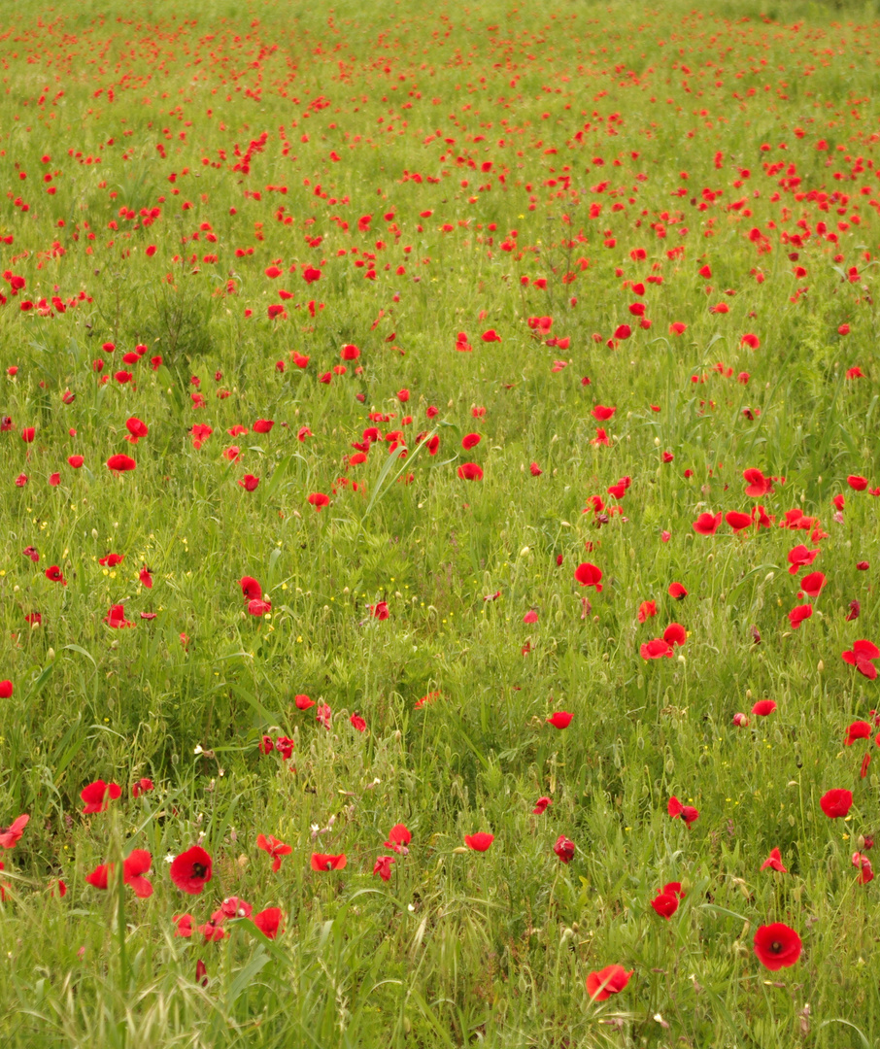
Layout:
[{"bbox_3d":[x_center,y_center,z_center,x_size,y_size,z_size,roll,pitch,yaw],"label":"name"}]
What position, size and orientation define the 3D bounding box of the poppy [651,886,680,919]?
[{"bbox_3d":[0.302,0.507,4.815,0.038,0.037,0.034,1,11,4],"label":"poppy"}]

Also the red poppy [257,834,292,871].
[{"bbox_3d":[-0.242,0.479,5.250,0.051,0.050,0.045,-3,11,-14],"label":"red poppy"}]

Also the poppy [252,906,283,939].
[{"bbox_3d":[-0.227,0.524,4.724,0.039,0.037,0.035,-1,11,-3],"label":"poppy"}]

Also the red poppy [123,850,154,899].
[{"bbox_3d":[-0.428,0.489,5.050,0.052,0.066,0.050,-6,12,-31],"label":"red poppy"}]

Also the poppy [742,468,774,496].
[{"bbox_3d":[0.697,-0.094,7.900,0.070,0.059,0.055,5,11,26],"label":"poppy"}]

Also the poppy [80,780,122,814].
[{"bbox_3d":[-0.511,0.408,5.400,0.065,0.049,0.055,-1,10,-5],"label":"poppy"}]

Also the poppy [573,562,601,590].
[{"bbox_3d":[0.268,0.094,6.500,0.049,0.043,0.044,0,11,2],"label":"poppy"}]

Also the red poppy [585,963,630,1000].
[{"bbox_3d":[0.209,0.570,4.482,0.055,0.038,0.050,1,11,3],"label":"red poppy"}]

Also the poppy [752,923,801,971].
[{"bbox_3d":[0.418,0.523,4.450,0.060,0.058,0.030,1,-8,5],"label":"poppy"}]

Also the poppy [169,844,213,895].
[{"bbox_3d":[-0.323,0.446,4.650,0.062,0.063,0.033,5,-4,25],"label":"poppy"}]

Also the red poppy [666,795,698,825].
[{"bbox_3d":[0.356,0.419,5.274,0.045,0.036,0.041,5,12,24],"label":"red poppy"}]

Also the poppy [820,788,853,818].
[{"bbox_3d":[0.605,0.425,5.500,0.051,0.043,0.048,1,10,6],"label":"poppy"}]

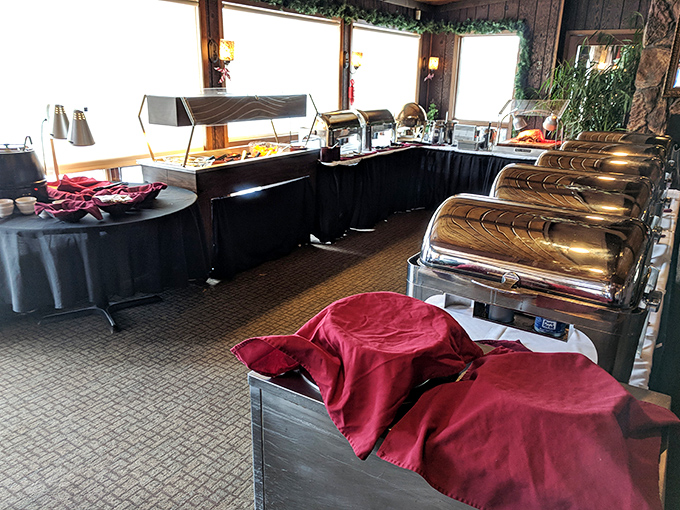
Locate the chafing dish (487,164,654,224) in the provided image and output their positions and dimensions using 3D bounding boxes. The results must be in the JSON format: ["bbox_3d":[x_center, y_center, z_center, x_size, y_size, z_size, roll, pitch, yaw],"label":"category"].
[{"bbox_3d":[1.031,-0.168,2.277,0.660,0.410,0.480,13,23,30],"label":"chafing dish"}]

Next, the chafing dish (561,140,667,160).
[{"bbox_3d":[1.722,-0.510,3.299,0.660,0.410,0.480,13,23,30],"label":"chafing dish"}]

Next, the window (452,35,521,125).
[{"bbox_3d":[2.110,-2.543,7.419,0.930,1.220,0.100,13,23,30],"label":"window"}]

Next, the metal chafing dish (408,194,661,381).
[{"bbox_3d":[0.610,0.055,1.609,0.660,0.400,0.480,13,23,30],"label":"metal chafing dish"}]

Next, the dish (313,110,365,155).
[{"bbox_3d":[-0.128,-1.235,5.153,0.470,0.440,0.650,13,23,30],"label":"dish"}]

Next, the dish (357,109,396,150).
[{"bbox_3d":[0.288,-1.443,5.773,0.470,0.440,0.650,13,23,30],"label":"dish"}]

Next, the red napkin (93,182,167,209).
[{"bbox_3d":[-1.213,-0.361,3.018,0.300,0.110,0.450,13,23,30],"label":"red napkin"}]

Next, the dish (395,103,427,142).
[{"bbox_3d":[0.804,-1.677,6.461,0.420,0.450,0.440,1,20,-1],"label":"dish"}]

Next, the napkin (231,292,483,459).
[{"bbox_3d":[0.057,0.250,1.290,0.550,0.240,0.450,13,23,30],"label":"napkin"}]

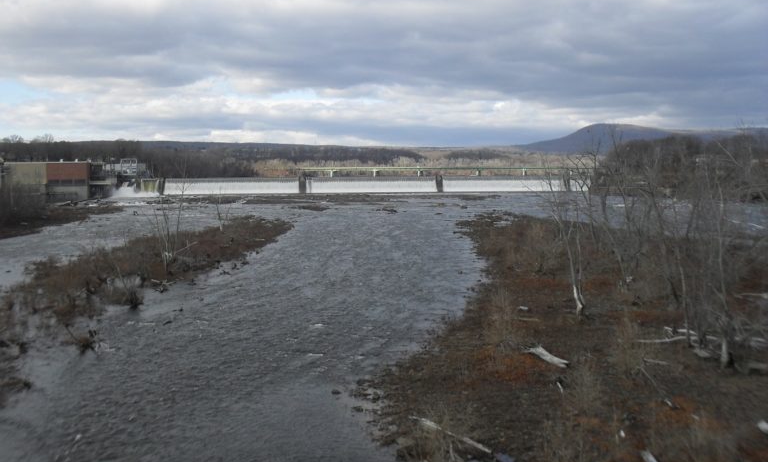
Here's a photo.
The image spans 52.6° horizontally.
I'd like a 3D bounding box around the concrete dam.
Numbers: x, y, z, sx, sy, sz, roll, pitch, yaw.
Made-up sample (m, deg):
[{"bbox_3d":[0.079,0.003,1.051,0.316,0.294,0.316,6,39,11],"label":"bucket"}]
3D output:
[{"bbox_3d":[-3.000,-31.600,537.000,292.000,11.000,13.000,0,5,-6],"label":"concrete dam"}]

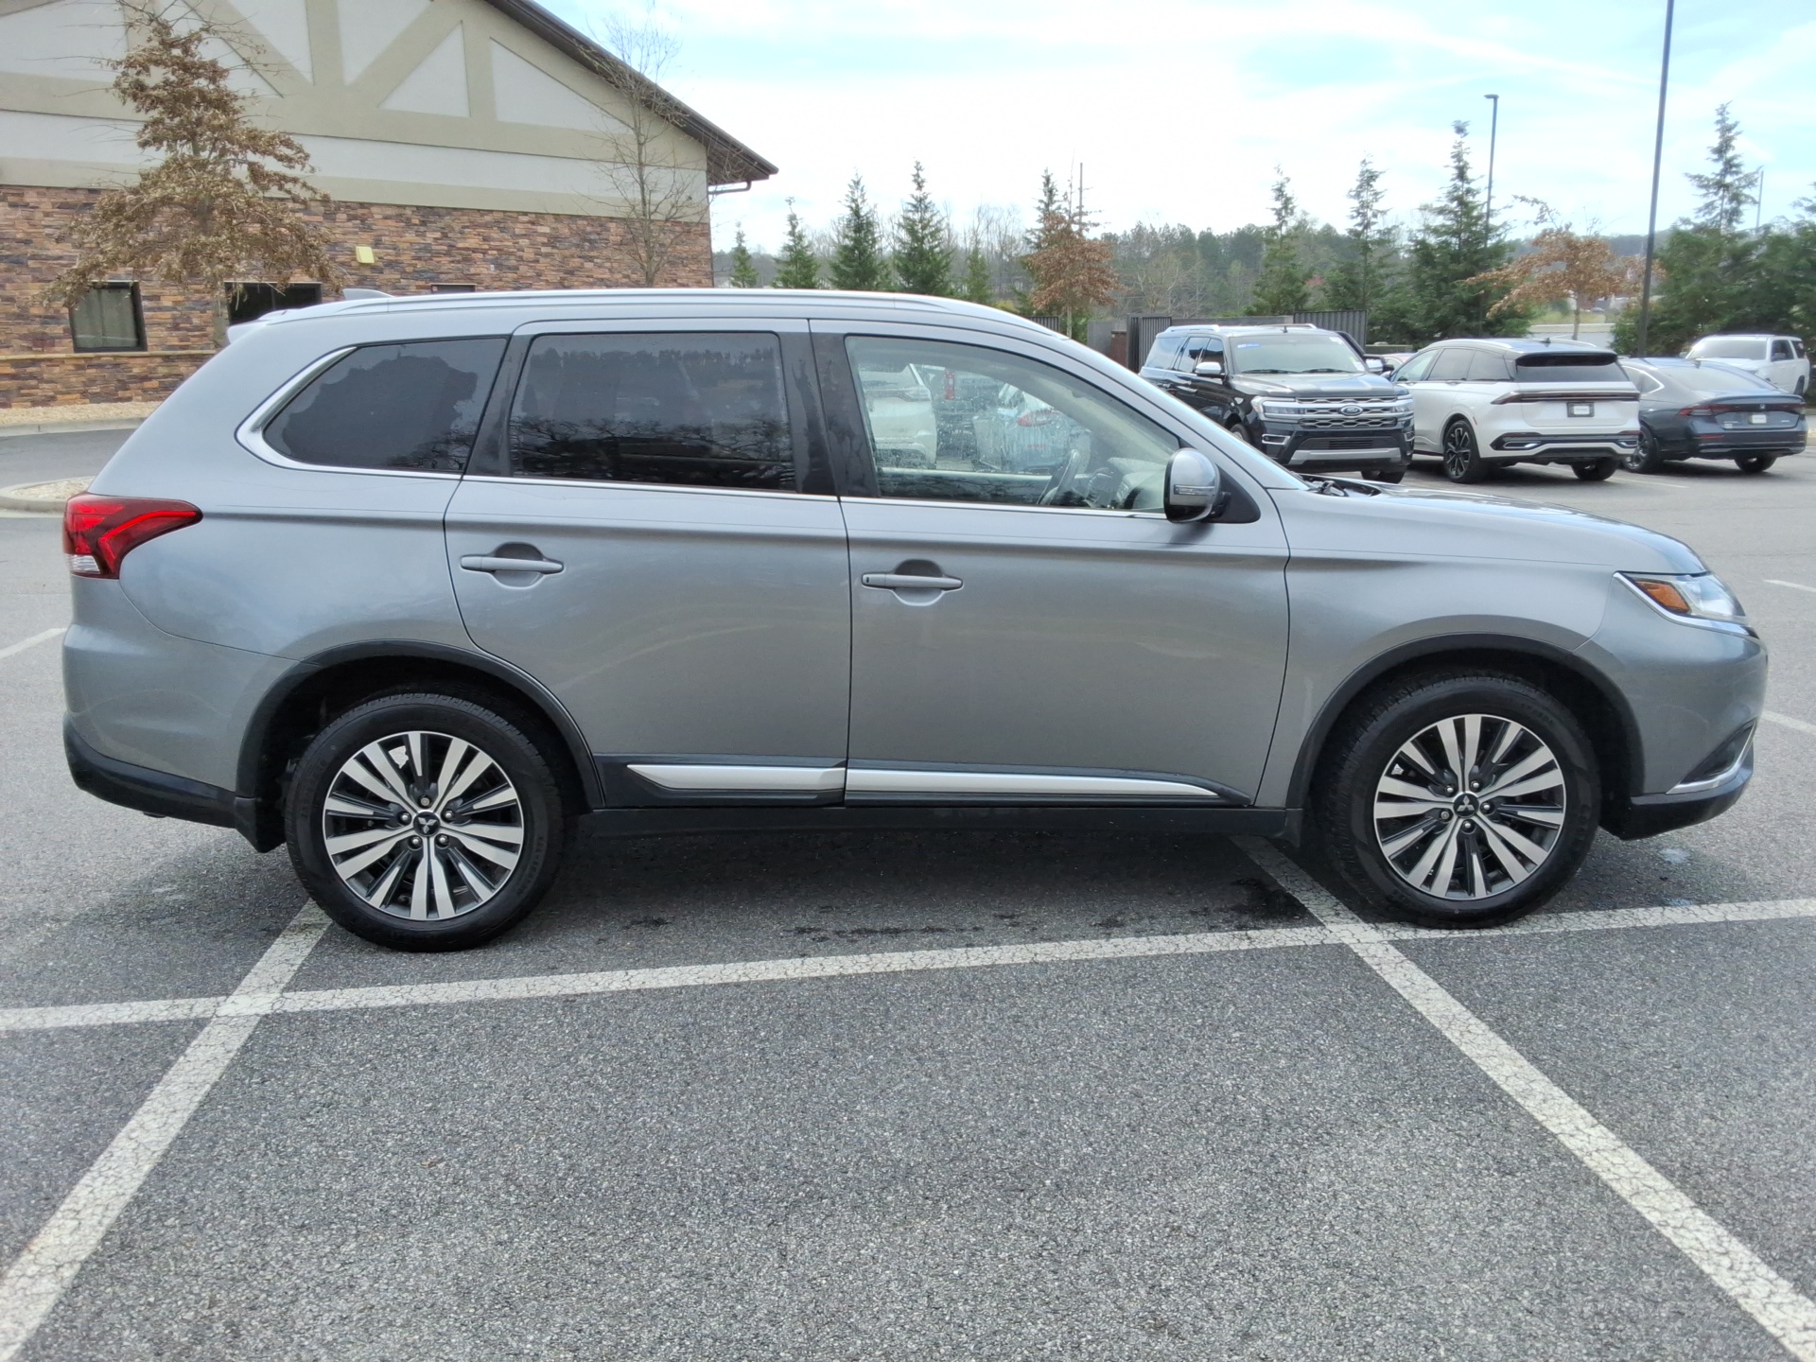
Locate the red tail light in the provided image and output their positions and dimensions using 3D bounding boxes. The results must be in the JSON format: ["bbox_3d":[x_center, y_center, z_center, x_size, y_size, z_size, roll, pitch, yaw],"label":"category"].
[{"bbox_3d":[-1.947,-0.374,3.706,0.430,0.215,0.260,-1,12,0],"label":"red tail light"}]

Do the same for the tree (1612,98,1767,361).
[{"bbox_3d":[16.992,-9.163,31.645,3.600,6.100,3.600,5,13,27],"label":"tree"}]

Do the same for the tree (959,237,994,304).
[{"bbox_3d":[2.105,-10.877,44.732,1.700,4.963,1.700,-1,12,0],"label":"tree"}]

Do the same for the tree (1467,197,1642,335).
[{"bbox_3d":[14.137,-8.060,32.081,3.800,4.766,3.800,-1,12,0],"label":"tree"}]

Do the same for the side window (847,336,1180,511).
[{"bbox_3d":[0.279,-0.640,3.663,0.850,0.460,0.070,-1,-8,0],"label":"side window"}]

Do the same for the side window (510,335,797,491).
[{"bbox_3d":[-0.627,-0.661,3.617,0.700,0.400,0.060,-1,-4,-1],"label":"side window"}]

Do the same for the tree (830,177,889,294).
[{"bbox_3d":[-1.345,-11.316,42.568,2.500,6.450,2.500,-1,12,-1],"label":"tree"}]

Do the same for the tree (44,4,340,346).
[{"bbox_3d":[-8.611,-5.391,18.453,3.700,6.010,3.700,-6,13,-23],"label":"tree"}]

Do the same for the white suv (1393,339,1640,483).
[{"bbox_3d":[7.512,-3.563,19.232,1.980,1.720,4.880,-2,12,-6],"label":"white suv"}]

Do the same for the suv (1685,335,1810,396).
[{"bbox_3d":[19.200,-6.980,33.900,2.000,1.880,5.100,10,16,42],"label":"suv"}]

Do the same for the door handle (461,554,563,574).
[{"bbox_3d":[-0.973,-0.291,3.632,0.256,0.045,0.050,-1,12,-1],"label":"door handle"}]

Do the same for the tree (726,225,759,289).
[{"bbox_3d":[-5.489,-12.011,48.557,1.900,5.885,1.900,-1,12,0],"label":"tree"}]

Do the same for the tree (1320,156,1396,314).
[{"bbox_3d":[11.551,-10.379,38.011,2.500,6.060,2.500,3,12,16],"label":"tree"}]

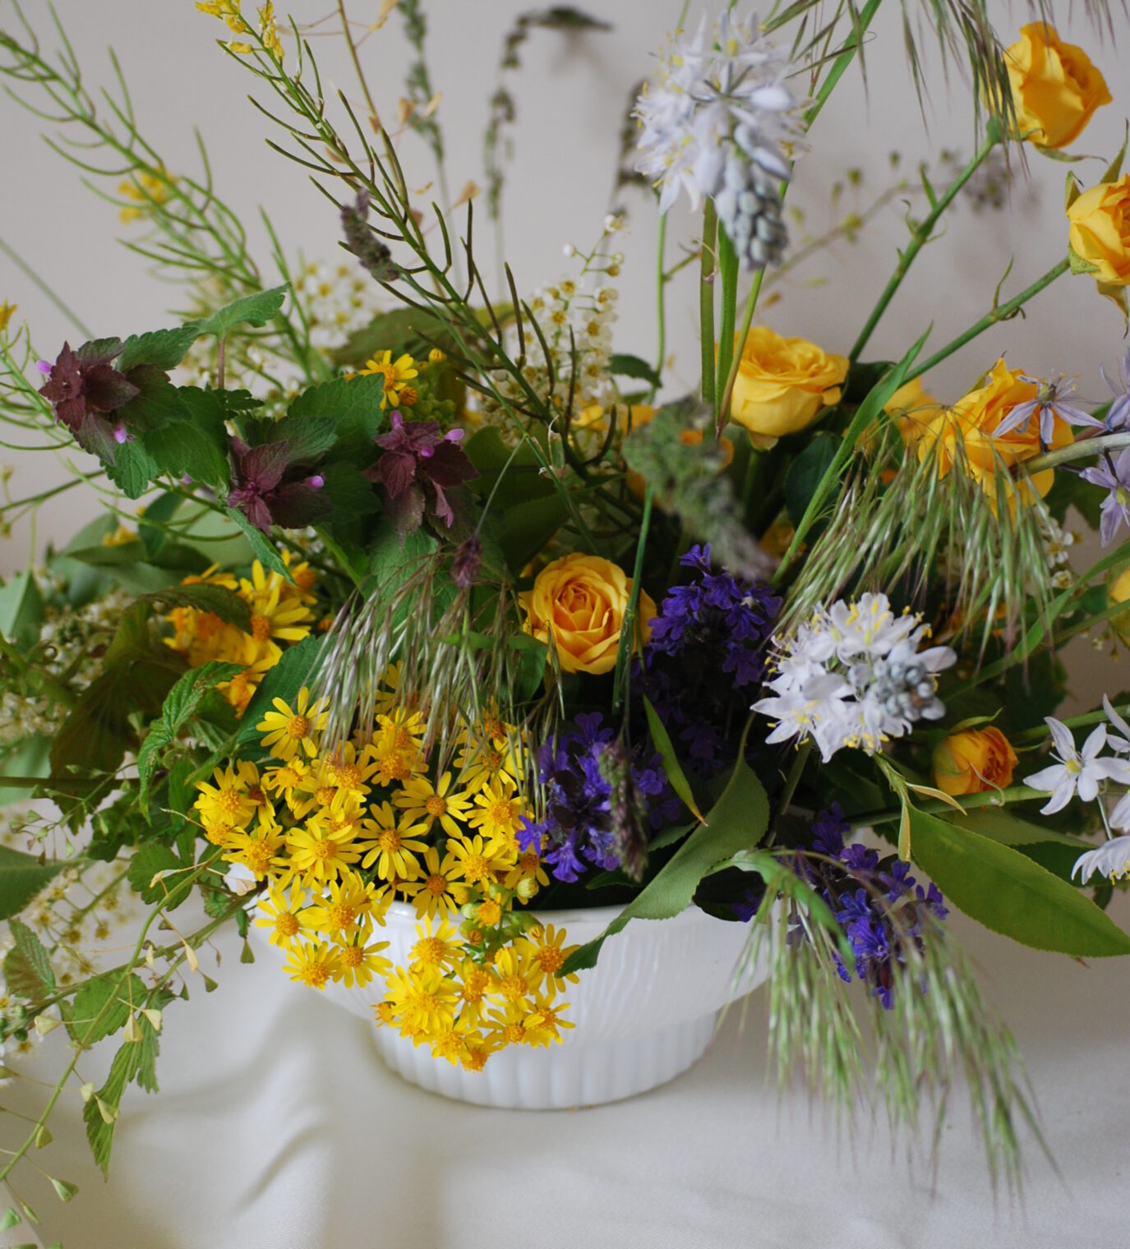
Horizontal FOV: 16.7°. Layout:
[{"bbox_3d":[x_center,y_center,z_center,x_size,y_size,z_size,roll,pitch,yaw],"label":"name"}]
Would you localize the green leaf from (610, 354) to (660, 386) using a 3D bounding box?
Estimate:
[{"bbox_3d":[0.022,-0.078,1.180,0.016,0.011,0.013,-3,15,-11],"label":"green leaf"}]

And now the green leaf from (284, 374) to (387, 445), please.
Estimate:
[{"bbox_3d":[-0.068,-0.063,1.135,0.030,0.024,0.014,0,14,0],"label":"green leaf"}]

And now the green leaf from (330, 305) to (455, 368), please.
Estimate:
[{"bbox_3d":[-0.053,-0.091,1.210,0.037,0.009,0.028,-5,37,-7],"label":"green leaf"}]

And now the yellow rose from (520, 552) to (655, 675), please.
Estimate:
[{"bbox_3d":[0.007,-0.003,1.130,0.039,0.037,0.031,-2,-19,4],"label":"yellow rose"}]

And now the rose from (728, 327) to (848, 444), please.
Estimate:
[{"bbox_3d":[0.069,-0.075,1.195,0.038,0.036,0.037,6,28,-1],"label":"rose"}]

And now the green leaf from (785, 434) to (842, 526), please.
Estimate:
[{"bbox_3d":[0.077,-0.045,1.200,0.020,0.029,0.007,6,-17,11],"label":"green leaf"}]

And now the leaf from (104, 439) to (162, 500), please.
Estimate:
[{"bbox_3d":[-0.127,-0.046,1.125,0.016,0.020,0.006,-8,-23,-10],"label":"leaf"}]

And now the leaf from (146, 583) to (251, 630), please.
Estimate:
[{"bbox_3d":[-0.109,-0.005,1.140,0.032,0.013,0.020,14,36,21],"label":"leaf"}]

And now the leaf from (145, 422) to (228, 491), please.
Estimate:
[{"bbox_3d":[-0.112,-0.050,1.135,0.027,0.007,0.019,26,57,10],"label":"leaf"}]

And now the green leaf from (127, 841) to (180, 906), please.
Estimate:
[{"bbox_3d":[-0.122,0.074,1.140,0.016,0.020,0.006,-6,-26,-3],"label":"green leaf"}]

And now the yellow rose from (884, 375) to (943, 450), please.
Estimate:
[{"bbox_3d":[0.105,-0.064,1.160,0.021,0.023,0.022,-2,15,-6],"label":"yellow rose"}]

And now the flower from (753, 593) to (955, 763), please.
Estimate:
[{"bbox_3d":[0.080,0.015,1.060,0.055,0.047,0.048,-6,16,-20],"label":"flower"}]

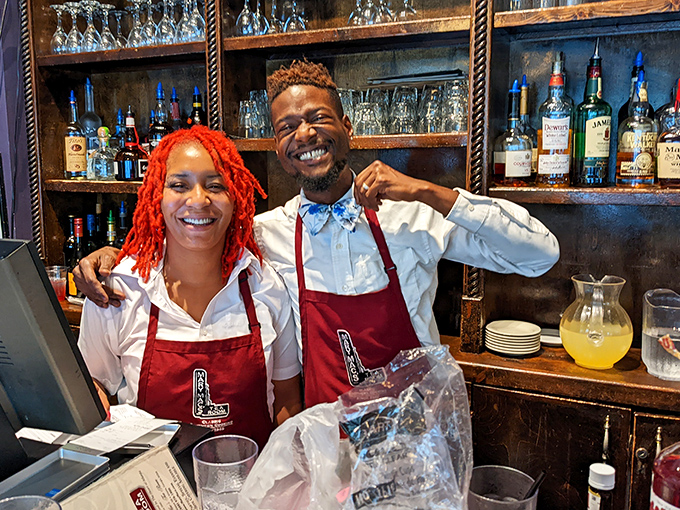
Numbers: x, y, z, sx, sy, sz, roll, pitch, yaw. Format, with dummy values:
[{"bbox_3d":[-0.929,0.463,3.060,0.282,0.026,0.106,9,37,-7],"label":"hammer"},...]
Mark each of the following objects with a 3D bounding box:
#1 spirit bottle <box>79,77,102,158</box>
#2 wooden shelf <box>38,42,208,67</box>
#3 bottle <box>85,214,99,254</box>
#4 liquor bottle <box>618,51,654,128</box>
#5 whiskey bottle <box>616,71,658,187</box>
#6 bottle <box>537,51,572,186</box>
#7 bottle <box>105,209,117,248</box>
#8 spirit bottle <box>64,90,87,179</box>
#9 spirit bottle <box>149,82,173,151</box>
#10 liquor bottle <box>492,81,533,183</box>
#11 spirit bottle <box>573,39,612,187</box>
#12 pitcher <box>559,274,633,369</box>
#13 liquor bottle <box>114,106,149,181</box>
[{"bbox_3d":[-0.996,-0.499,2.120,0.082,0.410,0.082,-1,8,-15],"label":"spirit bottle"},{"bbox_3d":[-0.732,-0.710,1.973,0.749,0.037,0.270,4,8,21],"label":"wooden shelf"},{"bbox_3d":[-0.984,-0.002,2.112,0.073,0.319,0.073,-2,8,-21],"label":"bottle"},{"bbox_3d":[0.785,-0.353,1.406,0.086,0.358,0.086,4,8,24],"label":"liquor bottle"},{"bbox_3d":[0.734,-0.309,1.306,0.085,0.281,0.082,4,8,25],"label":"whiskey bottle"},{"bbox_3d":[0.556,-0.345,1.371,0.085,0.335,0.084,4,8,22],"label":"bottle"},{"bbox_3d":[-0.880,-0.001,2.056,0.078,0.343,0.078,1,8,-1],"label":"bottle"},{"bbox_3d":[-0.983,-0.443,1.963,0.074,0.321,0.074,-3,9,-27],"label":"spirit bottle"},{"bbox_3d":[-0.664,-0.450,1.966,0.090,0.365,0.090,-1,8,-15],"label":"spirit bottle"},{"bbox_3d":[0.496,-0.335,1.491,0.103,0.299,0.103,0,8,-3],"label":"liquor bottle"},{"bbox_3d":[0.650,-0.357,1.354,0.086,0.376,0.086,-2,8,-19],"label":"spirit bottle"},{"bbox_3d":[0.653,0.172,1.354,0.170,0.216,0.190,5,9,27],"label":"pitcher"},{"bbox_3d":[-0.777,-0.409,1.972,0.118,0.278,0.118,1,8,2],"label":"liquor bottle"}]

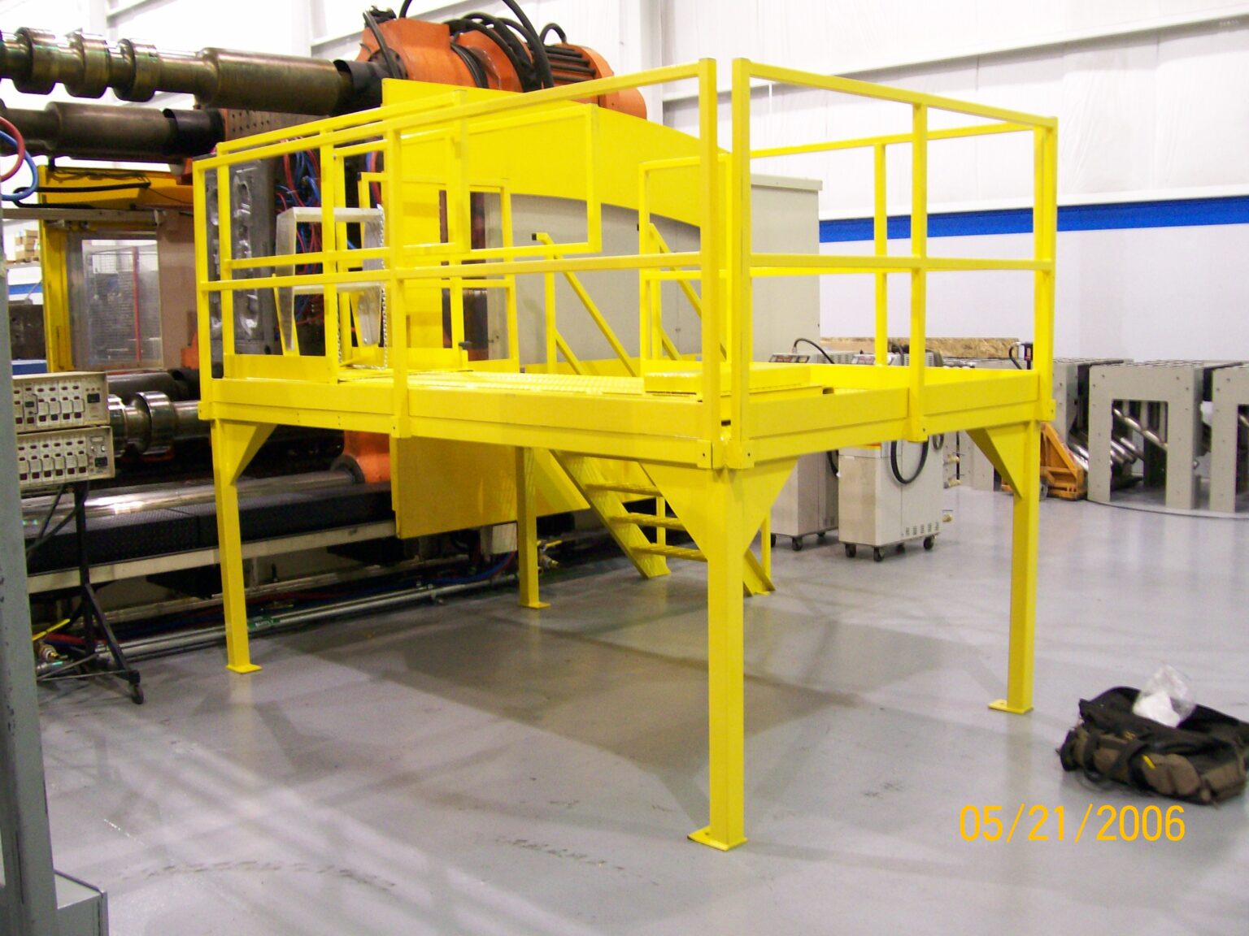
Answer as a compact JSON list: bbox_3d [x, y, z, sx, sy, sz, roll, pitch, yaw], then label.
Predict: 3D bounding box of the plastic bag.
[{"bbox_3d":[1.833,0.764,4.412,0.160,0.205,0.180,-8,10,-44],"label":"plastic bag"}]

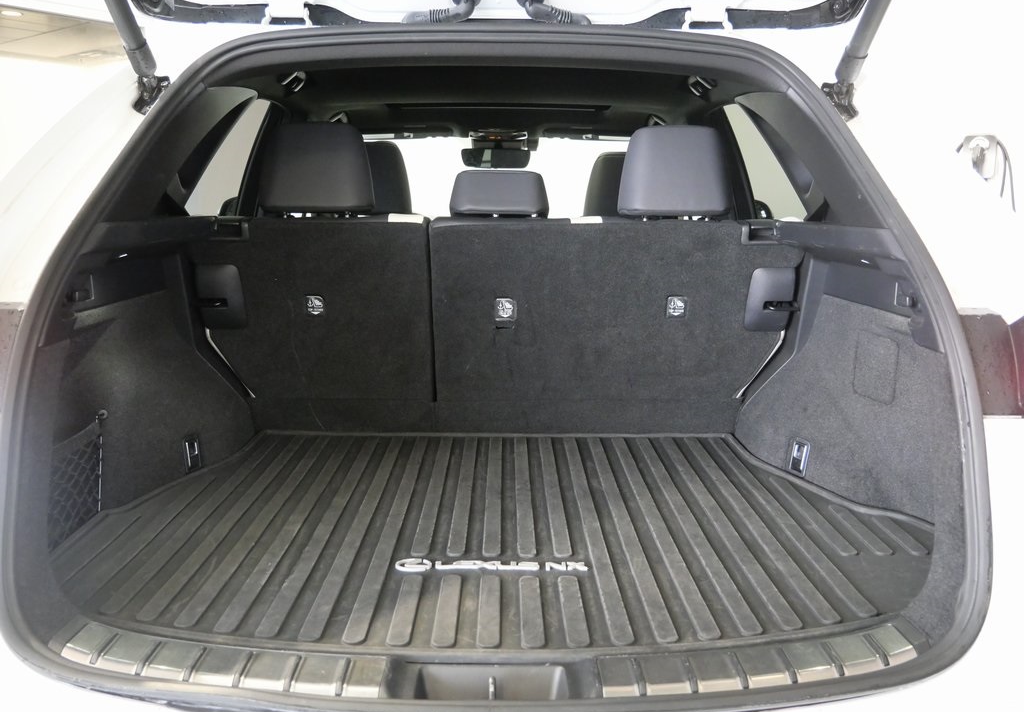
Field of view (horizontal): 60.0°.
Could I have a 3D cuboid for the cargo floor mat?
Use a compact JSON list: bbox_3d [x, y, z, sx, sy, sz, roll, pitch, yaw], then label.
[{"bbox_3d":[-0.007,0.245,1.476,1.360,0.035,0.960,0,10,0],"label":"cargo floor mat"}]

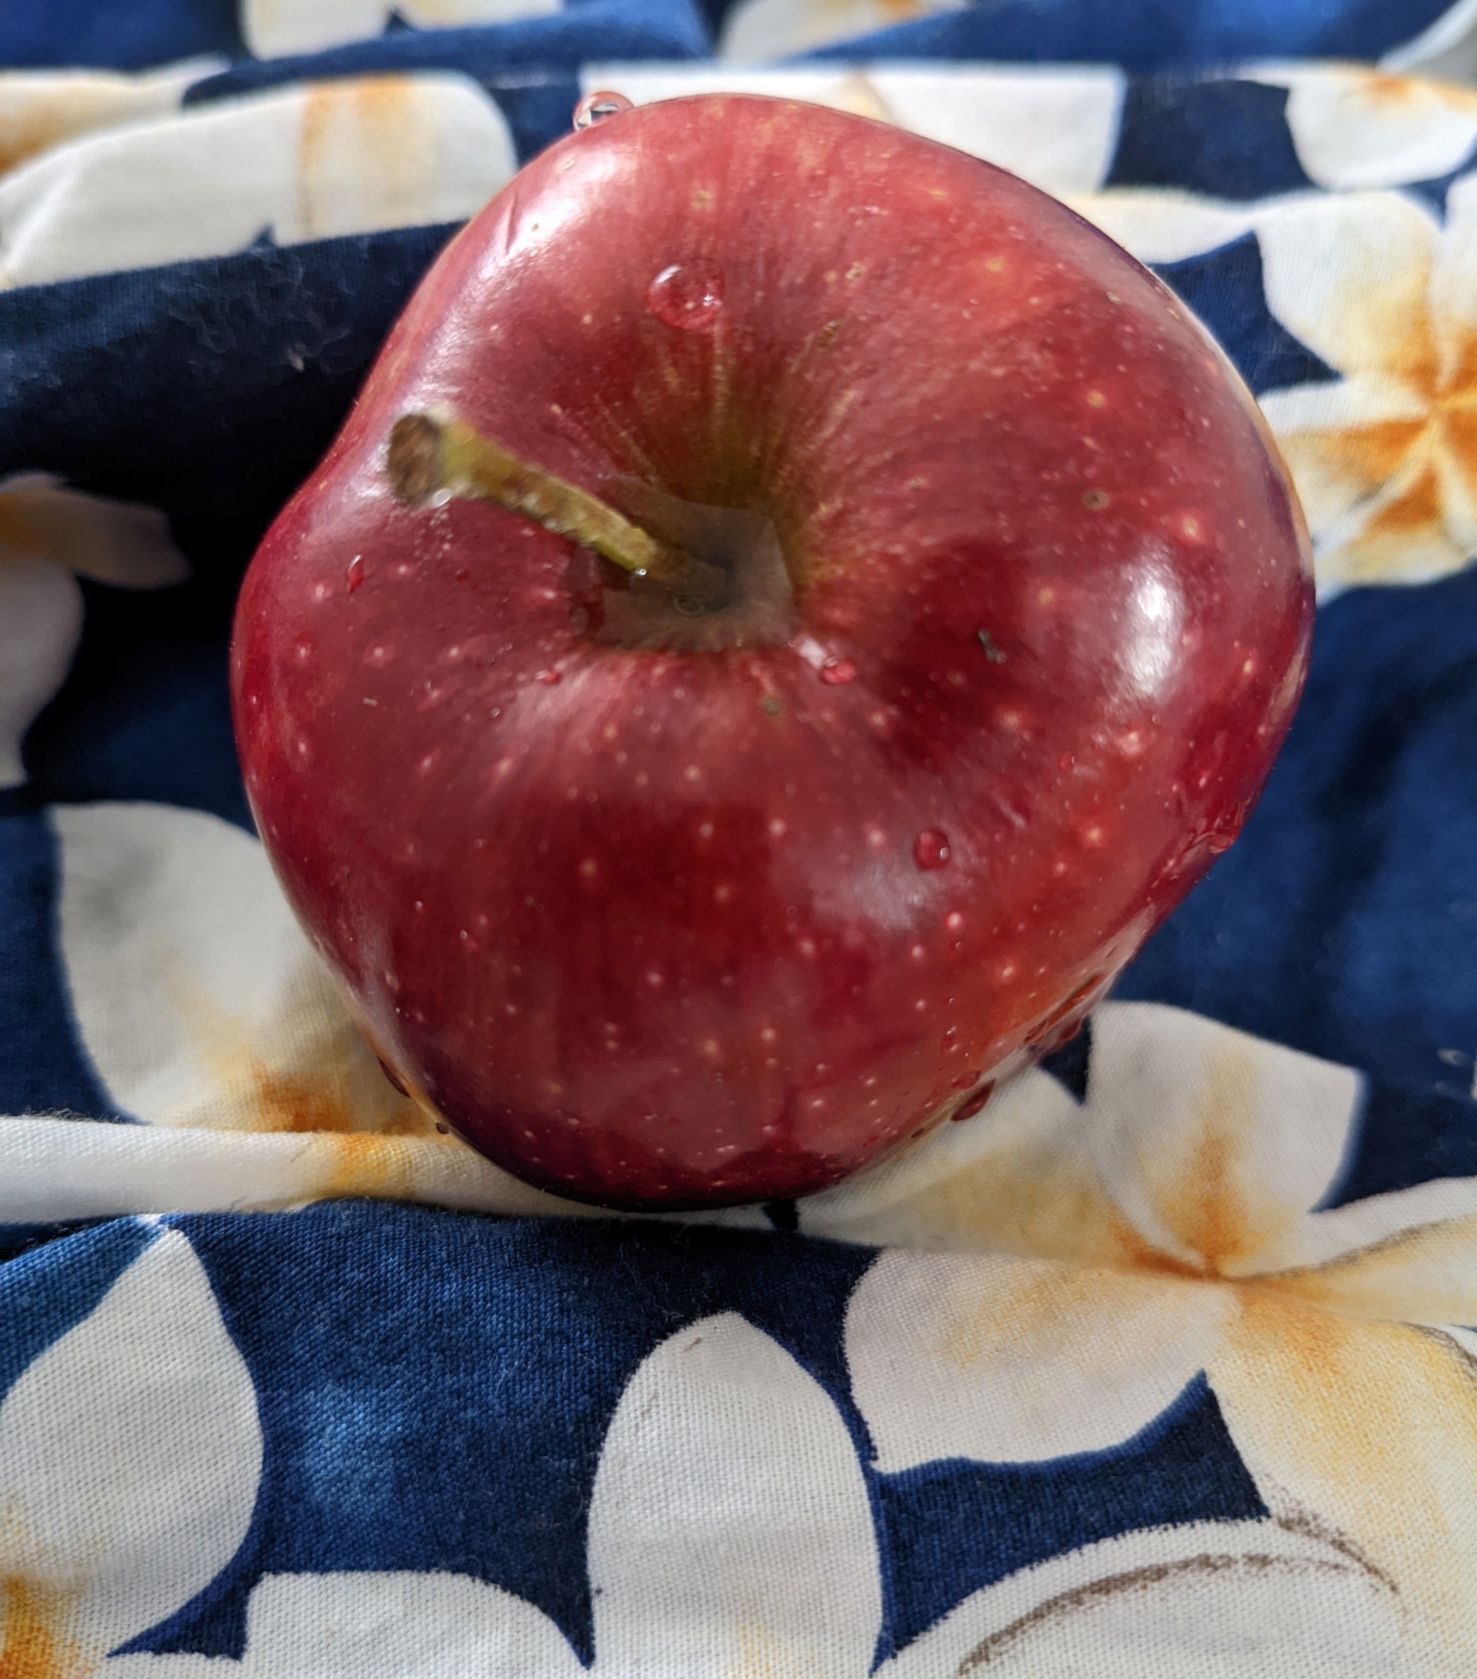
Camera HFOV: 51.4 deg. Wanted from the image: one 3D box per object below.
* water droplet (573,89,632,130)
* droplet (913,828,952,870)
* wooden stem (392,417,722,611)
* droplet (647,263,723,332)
[{"bbox_3d":[-0.010,-0.053,0.112,0.005,0.003,0.005,-21,21,9],"label":"water droplet"},{"bbox_3d":[0.011,0.001,0.090,0.002,0.003,0.002,-5,19,-17],"label":"droplet"},{"bbox_3d":[-0.011,-0.020,0.101,0.026,0.005,0.005,16,49,-42],"label":"wooden stem"},{"bbox_3d":[-0.004,-0.037,0.103,0.005,0.003,0.005,0,87,0],"label":"droplet"}]

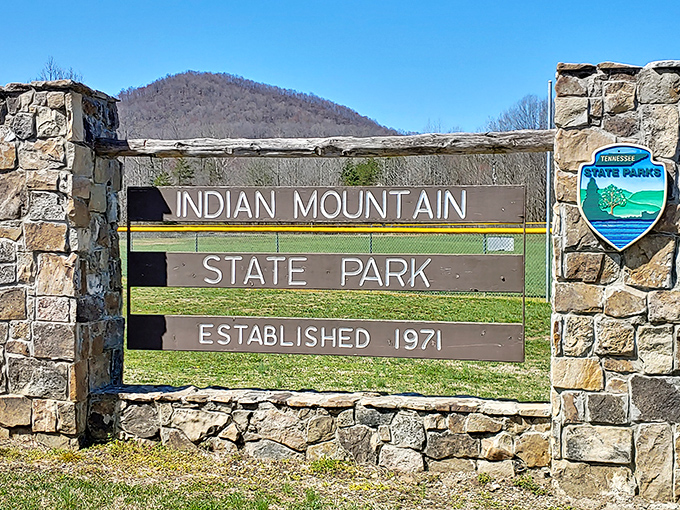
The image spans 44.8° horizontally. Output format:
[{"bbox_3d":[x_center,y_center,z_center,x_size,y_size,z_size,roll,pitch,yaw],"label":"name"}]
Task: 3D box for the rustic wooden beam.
[{"bbox_3d":[-0.174,-0.733,5.480,3.120,0.145,0.150,0,2,10],"label":"rustic wooden beam"}]

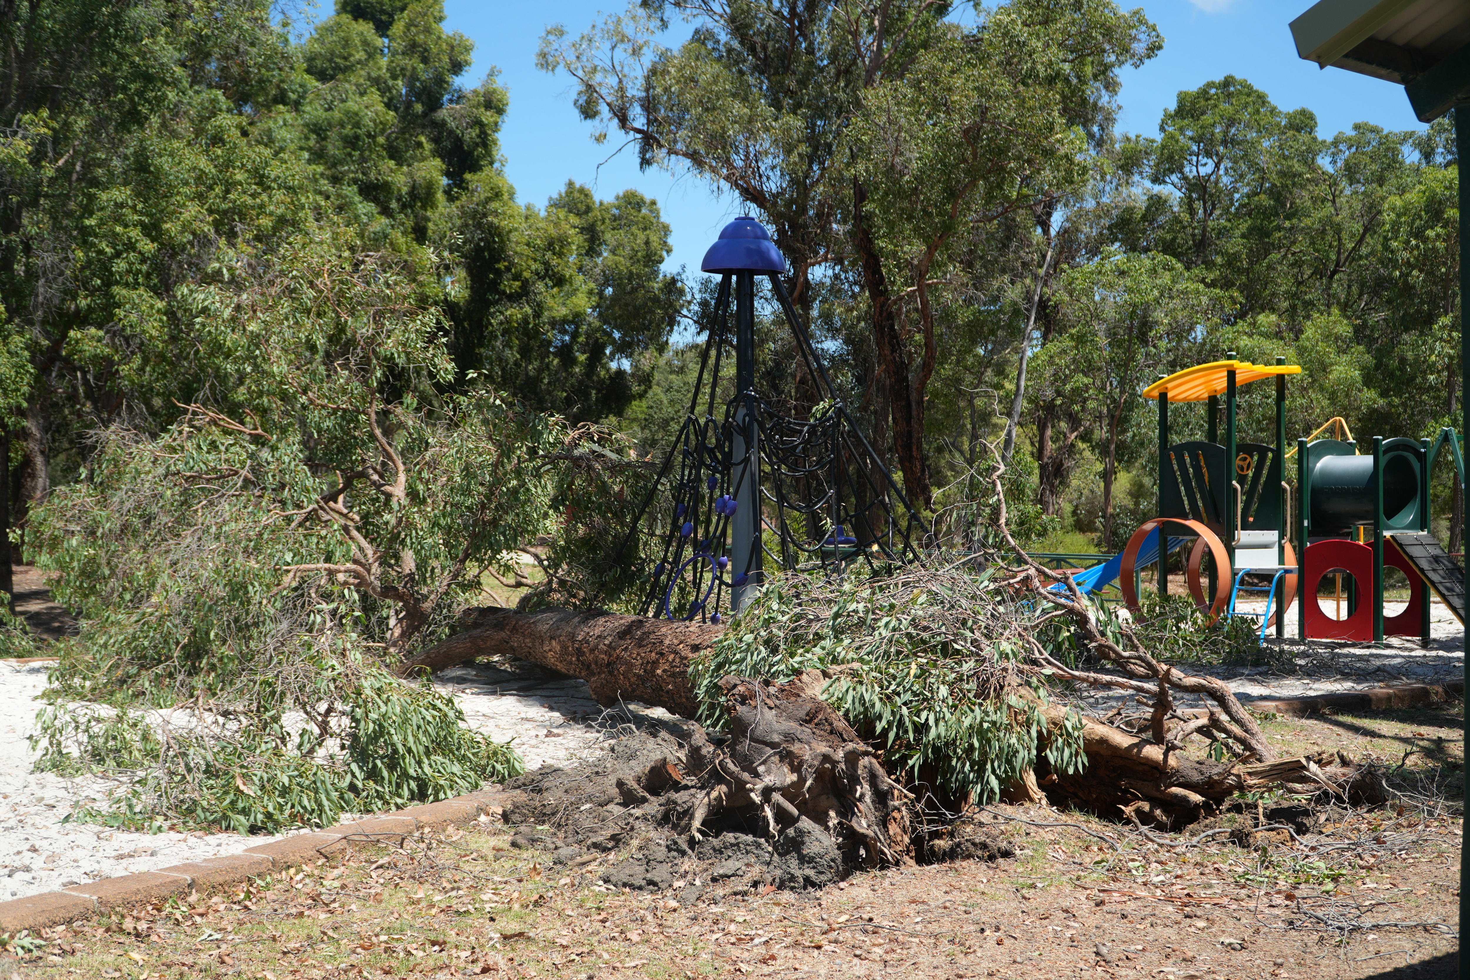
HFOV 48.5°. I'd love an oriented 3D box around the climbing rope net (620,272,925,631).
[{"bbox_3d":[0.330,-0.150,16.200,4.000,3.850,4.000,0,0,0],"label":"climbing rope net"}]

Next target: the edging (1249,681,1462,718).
[{"bbox_3d":[5.030,1.710,13.200,2.900,0.150,0.240,0,0,-35],"label":"edging"}]

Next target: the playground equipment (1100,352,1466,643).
[{"bbox_3d":[6.600,0.050,19.500,2.500,3.400,5.600,0,0,-37],"label":"playground equipment"}]

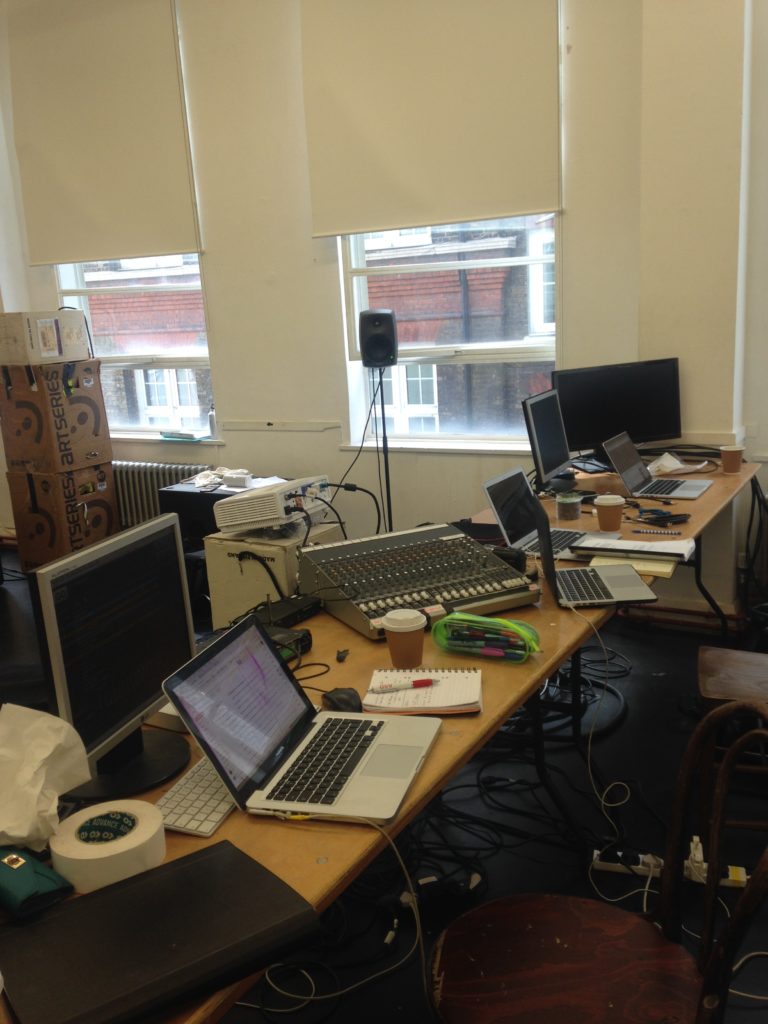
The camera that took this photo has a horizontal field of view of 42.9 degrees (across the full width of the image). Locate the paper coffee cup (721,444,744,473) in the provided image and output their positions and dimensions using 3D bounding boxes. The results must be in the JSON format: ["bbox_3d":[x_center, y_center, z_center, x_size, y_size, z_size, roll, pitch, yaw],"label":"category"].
[{"bbox_3d":[1.335,-0.196,3.737,0.088,0.095,0.088,4,14,30],"label":"paper coffee cup"}]

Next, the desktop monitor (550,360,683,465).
[{"bbox_3d":[0.943,-0.387,3.945,0.550,0.415,0.210,-6,13,-13],"label":"desktop monitor"}]

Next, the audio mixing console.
[{"bbox_3d":[0.078,0.151,2.406,0.437,0.120,0.447,-9,14,-23],"label":"audio mixing console"}]

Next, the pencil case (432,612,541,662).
[{"bbox_3d":[0.211,0.258,2.018,0.210,0.065,0.070,4,15,31],"label":"pencil case"}]

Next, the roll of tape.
[{"bbox_3d":[-0.369,0.448,1.316,0.144,0.051,0.144,-3,13,0],"label":"roll of tape"}]

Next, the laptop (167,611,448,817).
[{"bbox_3d":[-0.113,0.312,1.553,0.347,0.203,0.325,0,13,16],"label":"laptop"}]

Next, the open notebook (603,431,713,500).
[{"bbox_3d":[0.994,-0.168,3.522,0.334,0.201,0.316,4,15,29],"label":"open notebook"}]

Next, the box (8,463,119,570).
[{"bbox_3d":[-1.852,0.029,5.705,0.410,0.595,0.415,5,15,32],"label":"box"}]

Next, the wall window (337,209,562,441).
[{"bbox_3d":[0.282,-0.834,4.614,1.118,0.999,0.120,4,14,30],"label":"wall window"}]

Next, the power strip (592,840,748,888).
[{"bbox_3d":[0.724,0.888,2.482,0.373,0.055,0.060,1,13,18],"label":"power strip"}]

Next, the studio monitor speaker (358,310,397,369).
[{"bbox_3d":[-0.021,-0.712,4.020,0.153,0.230,0.145,0,13,12],"label":"studio monitor speaker"}]

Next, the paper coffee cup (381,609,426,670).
[{"bbox_3d":[0.044,0.258,1.963,0.089,0.103,0.089,-3,12,1],"label":"paper coffee cup"}]

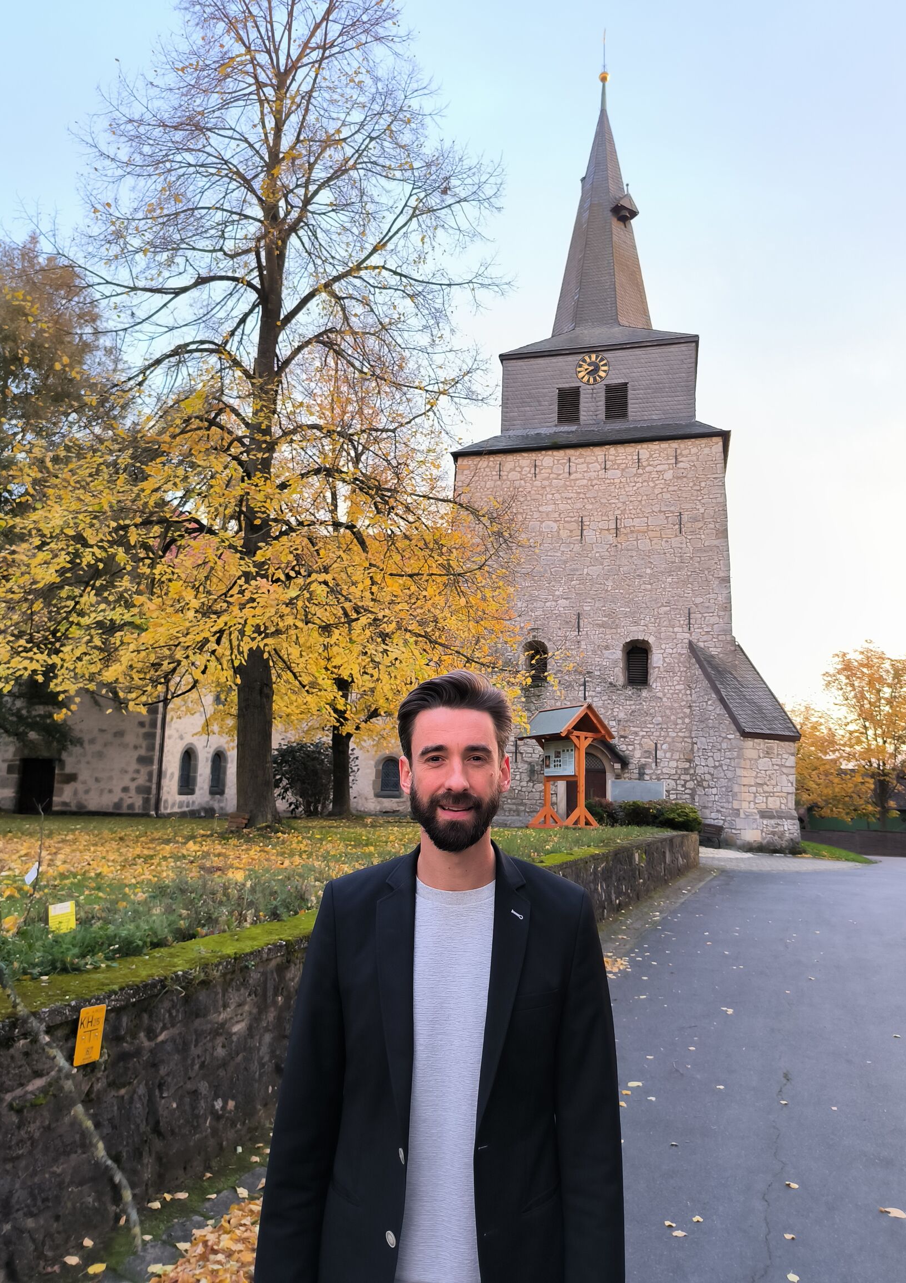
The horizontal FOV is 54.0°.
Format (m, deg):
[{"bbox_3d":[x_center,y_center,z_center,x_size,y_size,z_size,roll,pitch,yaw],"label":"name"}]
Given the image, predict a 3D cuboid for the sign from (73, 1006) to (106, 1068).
[{"bbox_3d":[-1.381,1.499,3.389,0.010,0.200,0.140,-2,-14,19],"label":"sign"}]

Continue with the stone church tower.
[{"bbox_3d":[7.255,-9.519,38.180,12.500,35.100,11.600,-1,-11,15],"label":"stone church tower"}]

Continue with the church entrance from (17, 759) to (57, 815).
[{"bbox_3d":[-13.953,4.916,30.063,1.440,1.909,0.300,-1,-11,15],"label":"church entrance"}]

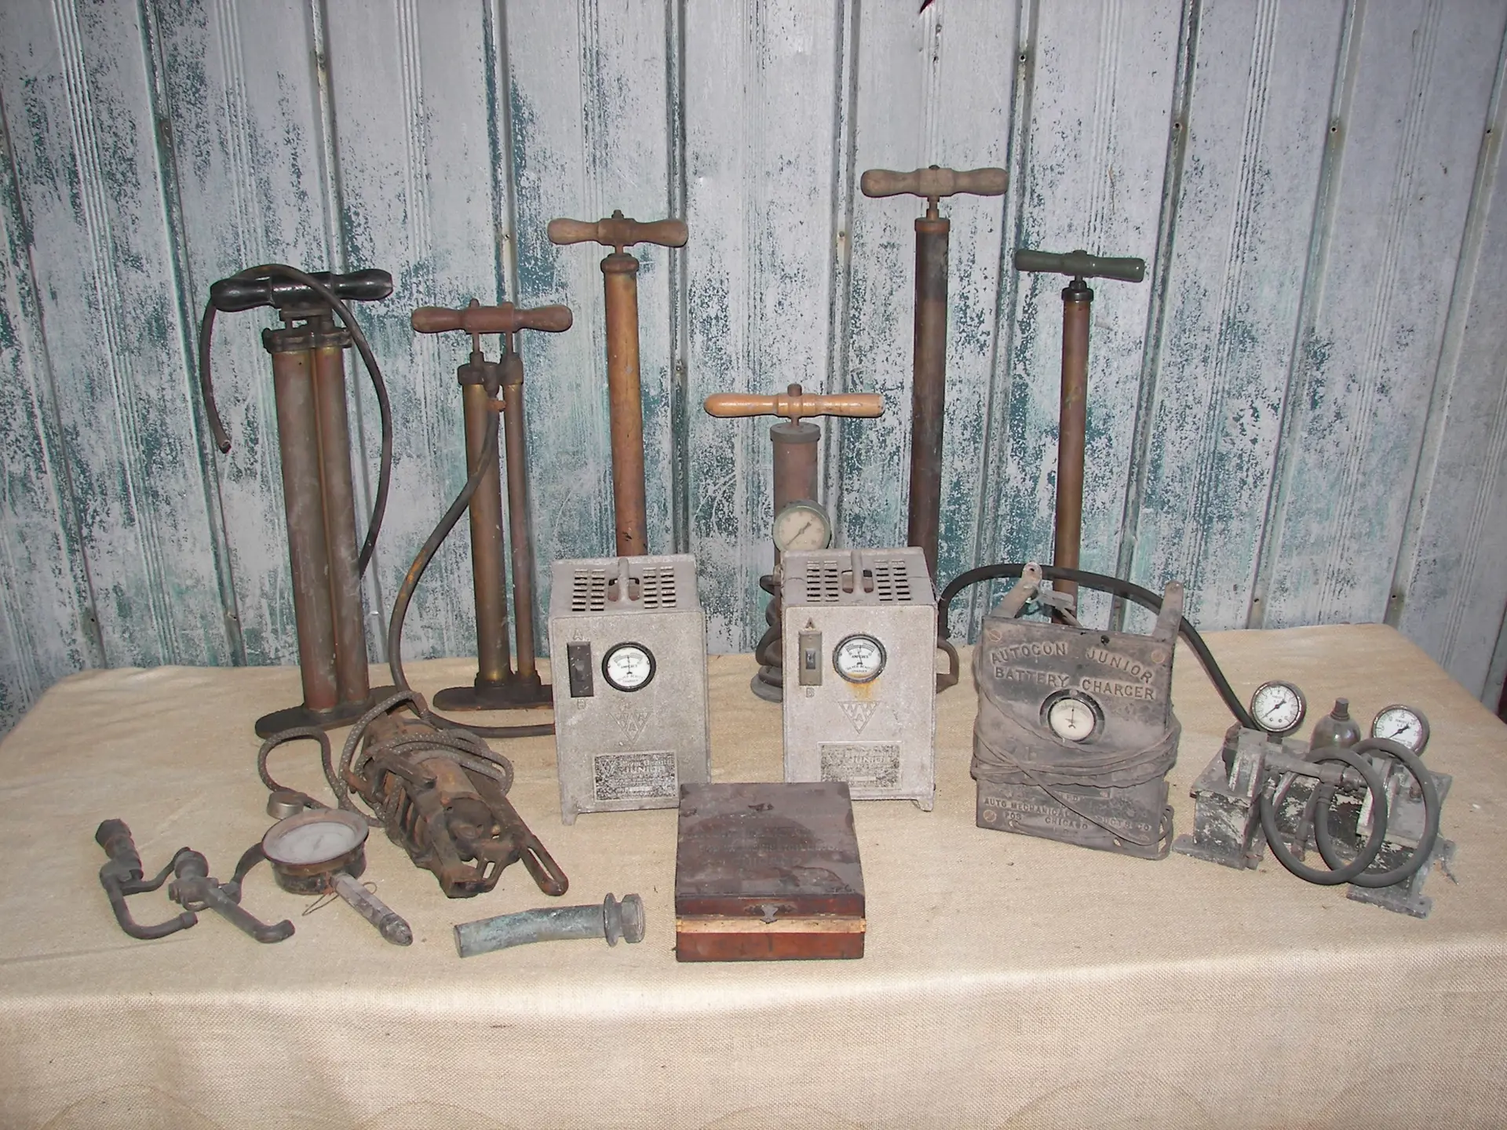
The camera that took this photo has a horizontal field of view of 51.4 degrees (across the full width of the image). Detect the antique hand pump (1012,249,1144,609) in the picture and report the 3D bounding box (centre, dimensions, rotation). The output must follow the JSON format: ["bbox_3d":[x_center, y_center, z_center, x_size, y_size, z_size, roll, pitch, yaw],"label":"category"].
[{"bbox_3d":[0.409,-0.110,1.987,0.163,0.580,0.086,7,24,18],"label":"antique hand pump"}]

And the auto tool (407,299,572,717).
[{"bbox_3d":[-0.307,-0.068,1.918,0.197,0.512,0.090,-2,22,-2],"label":"auto tool"}]

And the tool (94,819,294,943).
[{"bbox_3d":[-0.573,0.313,1.602,0.275,0.047,0.120,15,27,35],"label":"tool"}]

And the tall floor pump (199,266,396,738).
[{"bbox_3d":[-0.521,-0.076,1.880,0.225,0.560,0.105,-9,23,-20],"label":"tall floor pump"}]

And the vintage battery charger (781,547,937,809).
[{"bbox_3d":[0.116,0.126,1.767,0.163,0.250,0.165,0,22,1],"label":"vintage battery charger"}]

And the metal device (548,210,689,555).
[{"bbox_3d":[-0.161,-0.120,1.956,0.171,0.632,0.086,1,22,5],"label":"metal device"}]

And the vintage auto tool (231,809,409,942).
[{"bbox_3d":[-0.416,0.319,1.569,0.125,0.055,0.215,-19,28,-38],"label":"vintage auto tool"}]

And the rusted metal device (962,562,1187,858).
[{"bbox_3d":[0.351,0.145,1.722,0.204,0.312,0.081,8,19,19],"label":"rusted metal device"}]

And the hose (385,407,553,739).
[{"bbox_3d":[-0.338,0.006,1.885,0.210,0.400,0.130,-2,22,-2],"label":"hose"}]

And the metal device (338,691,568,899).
[{"bbox_3d":[-0.341,0.237,1.789,0.147,0.106,0.351,-14,26,-29],"label":"metal device"}]

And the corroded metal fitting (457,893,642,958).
[{"bbox_3d":[-0.201,0.357,1.570,0.188,0.048,0.049,-3,23,-6],"label":"corroded metal fitting"}]

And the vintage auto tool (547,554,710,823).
[{"bbox_3d":[-0.136,0.137,1.751,0.163,0.250,0.160,-3,22,-4],"label":"vintage auto tool"}]

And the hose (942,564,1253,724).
[{"bbox_3d":[0.424,0.104,1.969,0.399,0.195,0.062,9,24,23],"label":"hose"}]

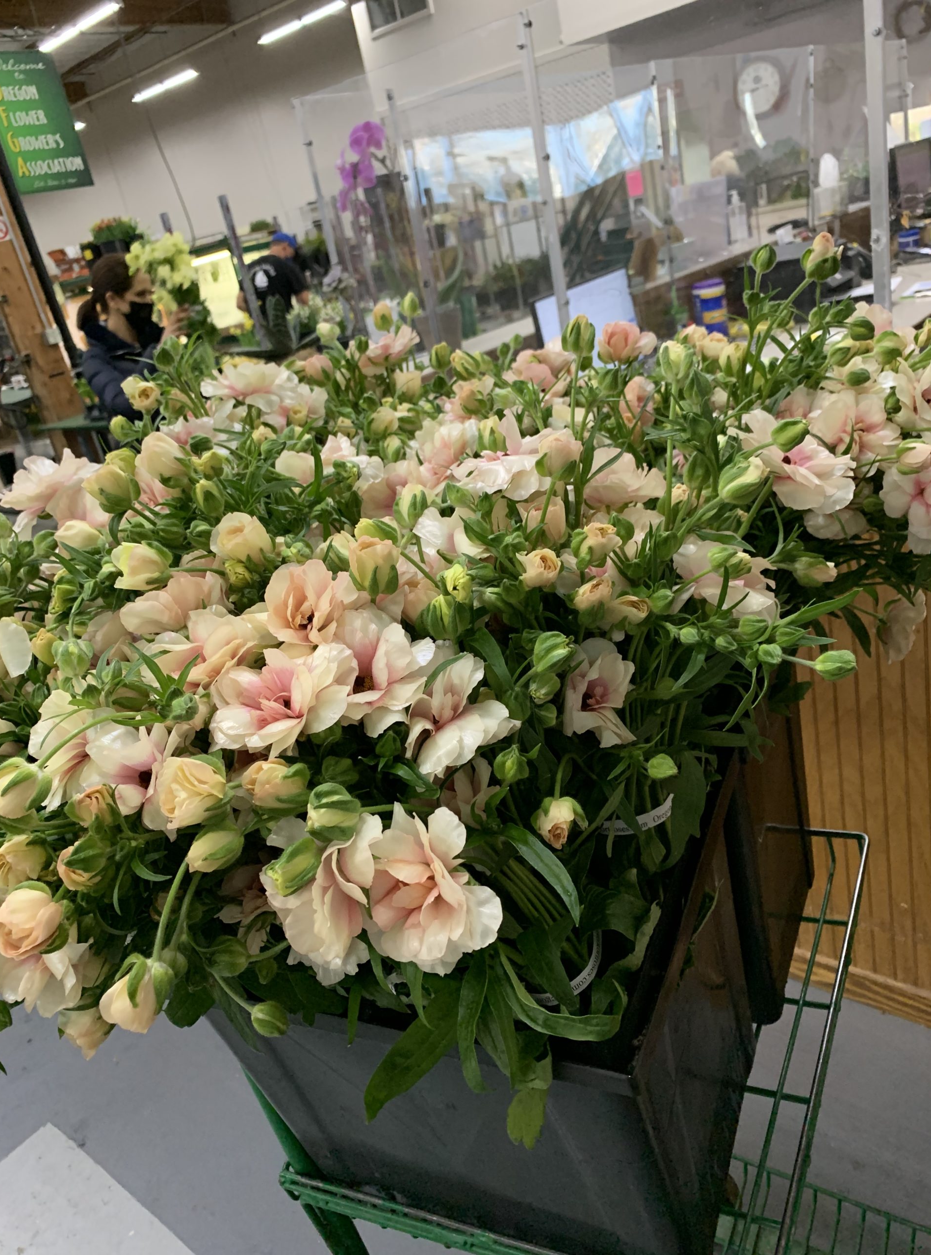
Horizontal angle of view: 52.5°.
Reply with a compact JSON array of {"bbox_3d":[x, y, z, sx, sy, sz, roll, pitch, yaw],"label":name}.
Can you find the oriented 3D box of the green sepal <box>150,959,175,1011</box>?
[{"bbox_3d":[-0.161,0.190,0.500,0.014,0.027,0.016,-6,-3,0],"label":"green sepal"}]

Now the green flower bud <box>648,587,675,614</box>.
[{"bbox_3d":[0.152,-0.021,0.730,0.022,0.020,0.020,-41,-6,15],"label":"green flower bud"}]

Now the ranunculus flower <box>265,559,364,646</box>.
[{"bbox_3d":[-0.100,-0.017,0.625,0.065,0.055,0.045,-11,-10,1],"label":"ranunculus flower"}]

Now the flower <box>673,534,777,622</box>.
[{"bbox_3d":[0.177,-0.034,0.640,0.067,0.052,0.042,-15,31,-14],"label":"flower"}]

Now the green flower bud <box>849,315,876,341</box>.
[{"bbox_3d":[0.324,-0.244,0.770,0.024,0.021,0.021,16,0,21],"label":"green flower bud"}]

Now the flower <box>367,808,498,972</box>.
[{"bbox_3d":[-0.018,0.152,0.550,0.075,0.091,0.055,-2,9,6],"label":"flower"}]

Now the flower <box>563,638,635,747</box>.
[{"bbox_3d":[0.094,0.046,0.670,0.055,0.070,0.045,-19,-3,-21],"label":"flower"}]

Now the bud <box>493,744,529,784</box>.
[{"bbox_3d":[0.026,0.078,0.540,0.020,0.022,0.020,6,12,0],"label":"bud"}]

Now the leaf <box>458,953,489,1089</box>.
[{"bbox_3d":[0.004,0.221,0.530,0.015,0.078,0.018,-2,-12,8],"label":"leaf"}]

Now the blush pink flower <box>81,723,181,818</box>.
[{"bbox_3d":[-0.180,0.080,0.510,0.060,0.062,0.042,-25,12,-28],"label":"blush pink flower"}]

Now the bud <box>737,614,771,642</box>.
[{"bbox_3d":[0.233,0.001,0.760,0.026,0.021,0.021,-9,-3,9],"label":"bud"}]

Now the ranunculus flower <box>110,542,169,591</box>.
[{"bbox_3d":[-0.207,-0.039,0.600,0.036,0.030,0.031,-3,18,-21],"label":"ranunculus flower"}]

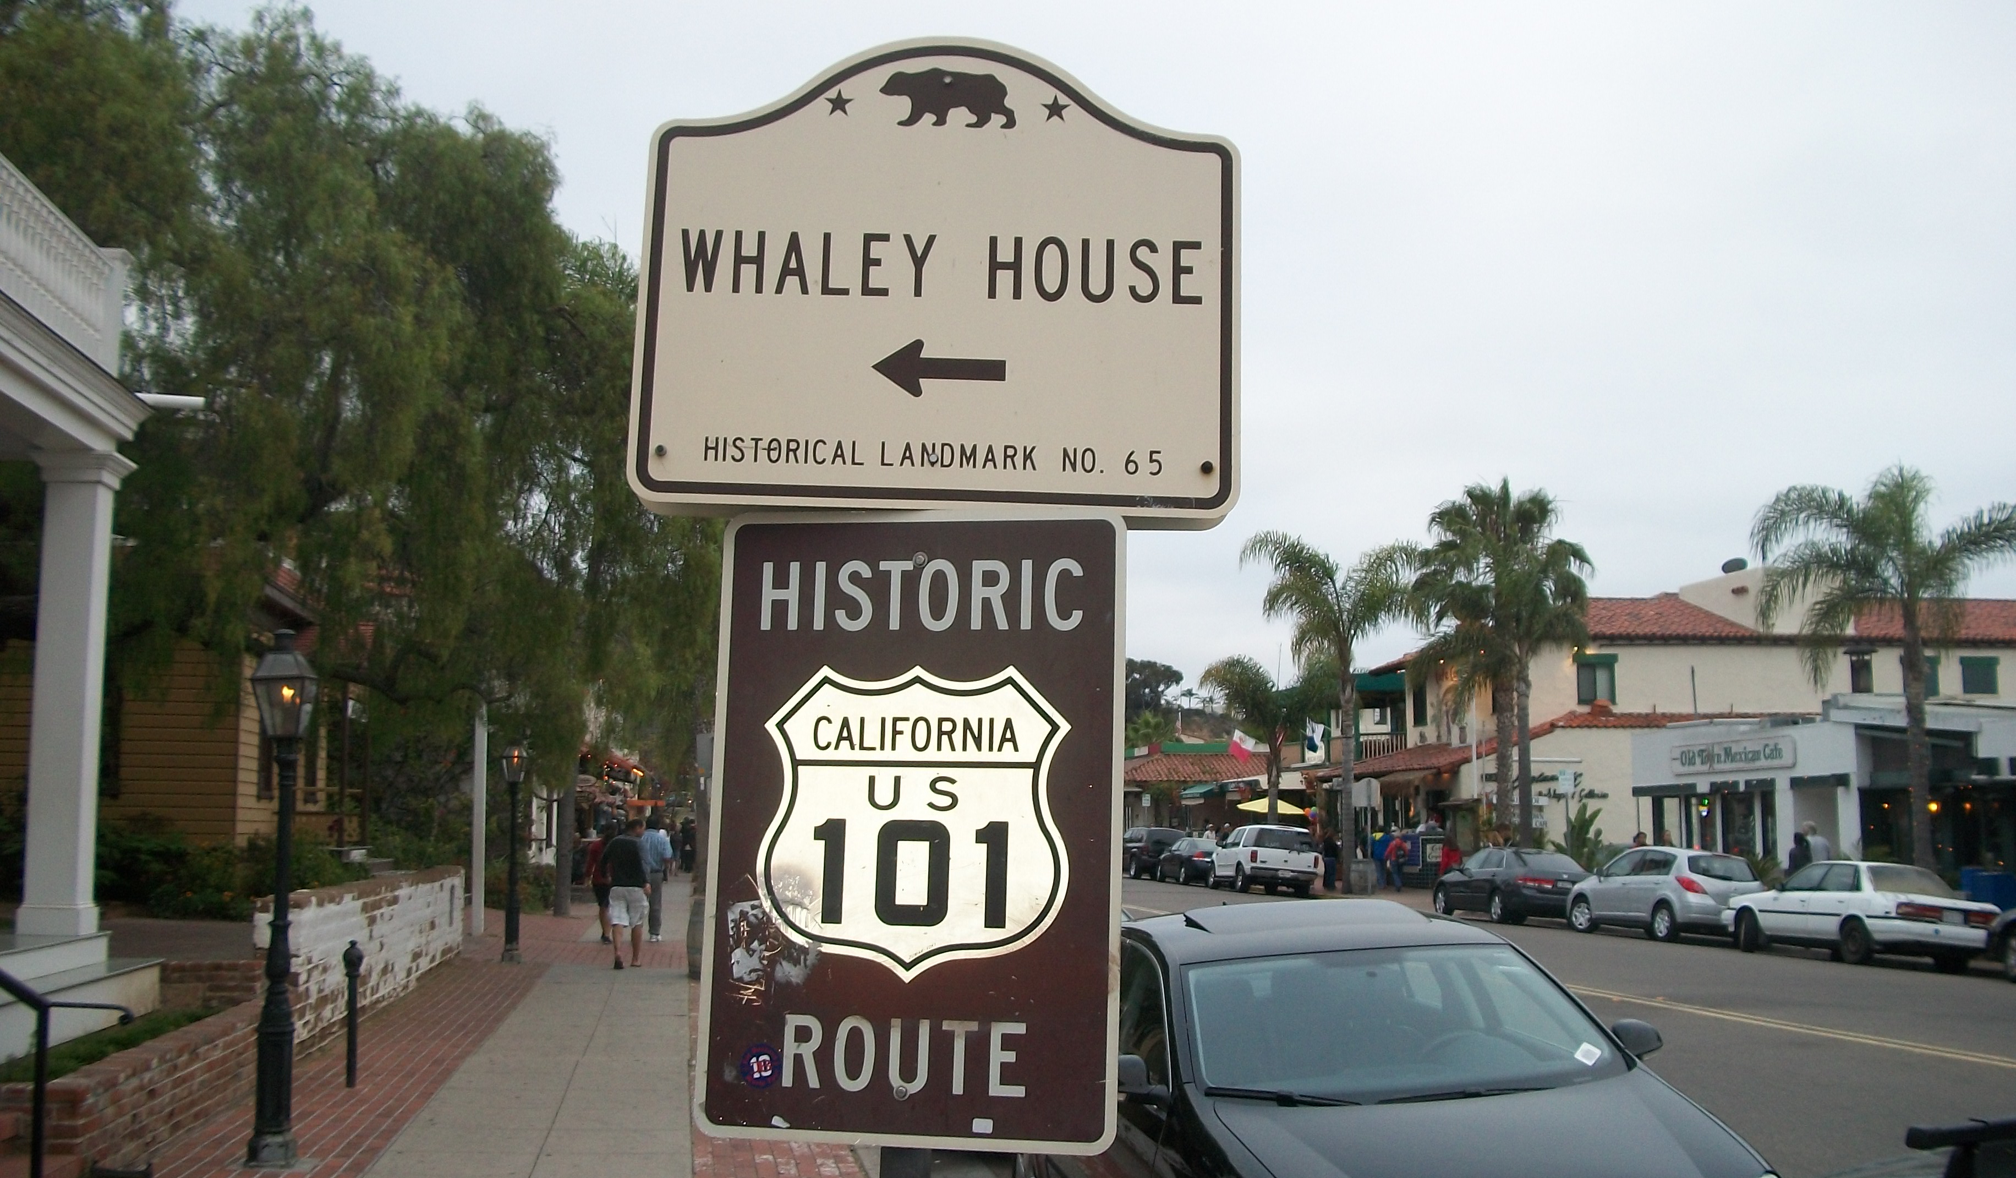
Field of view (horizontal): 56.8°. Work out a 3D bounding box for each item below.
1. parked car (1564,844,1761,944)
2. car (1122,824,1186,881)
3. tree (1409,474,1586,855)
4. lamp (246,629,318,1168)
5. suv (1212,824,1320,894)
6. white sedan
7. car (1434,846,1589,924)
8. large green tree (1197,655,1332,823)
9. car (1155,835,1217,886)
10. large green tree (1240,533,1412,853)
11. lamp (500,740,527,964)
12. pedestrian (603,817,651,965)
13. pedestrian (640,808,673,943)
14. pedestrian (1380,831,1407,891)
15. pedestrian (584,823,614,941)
[{"bbox_3d":[11.200,5.170,31.950,1.700,1.530,4.280,1,-7,-10],"label":"parked car"},{"bbox_3d":[5.197,9.596,67.644,1.840,1.790,4.800,4,-8,-9],"label":"car"},{"bbox_3d":[11.460,2.283,43.597,4.100,9.755,4.100,1,-7,-10],"label":"tree"},{"bbox_3d":[-3.774,1.575,9.718,0.330,2.737,0.330,1,-7,-10],"label":"lamp"},{"bbox_3d":[7.449,7.986,54.992,1.980,1.910,5.150,4,-8,-9],"label":"suv"},{"bbox_3d":[11.980,4.610,26.600,1.700,1.380,4.600,1,-7,-10],"label":"white sedan"},{"bbox_3d":[10.282,6.008,37.926,1.810,1.450,4.800,4,-8,-9],"label":"car"},{"bbox_3d":[7.921,5.449,57.422,4.100,6.892,4.100,1,-7,-10],"label":"large green tree"},{"bbox_3d":[6.289,8.958,61.167,1.820,1.450,4.800,4,-8,-9],"label":"car"},{"bbox_3d":[9.218,3.590,53.023,4.900,10.000,4.900,1,-6,-10],"label":"large green tree"},{"bbox_3d":[-5.914,3.134,22.337,0.320,2.620,0.320,1,-6,-10],"label":"lamp"},{"bbox_3d":[-4.541,3.639,22.308,0.560,1.760,0.420,1,-7,-7],"label":"pedestrian"},{"bbox_3d":[-4.896,3.987,25.911,0.550,1.808,0.400,1,-7,-10],"label":"pedestrian"},{"bbox_3d":[10.186,7.125,49.099,0.580,1.622,0.420,2,-7,-18],"label":"pedestrian"},{"bbox_3d":[-5.530,4.031,25.686,0.480,1.640,0.500,1,-6,-10],"label":"pedestrian"}]

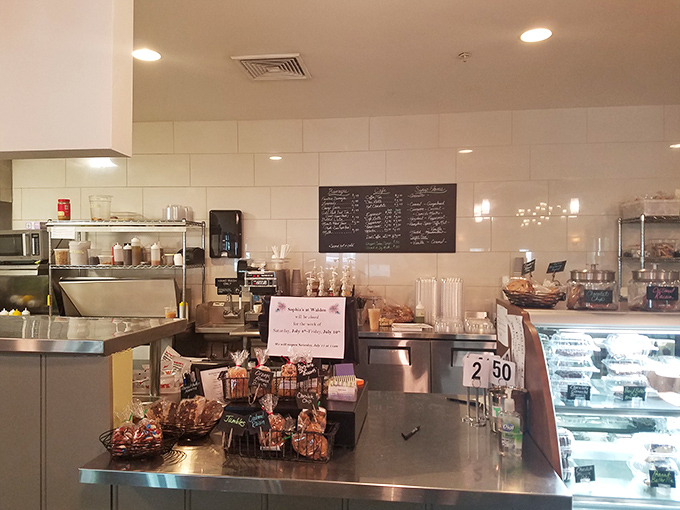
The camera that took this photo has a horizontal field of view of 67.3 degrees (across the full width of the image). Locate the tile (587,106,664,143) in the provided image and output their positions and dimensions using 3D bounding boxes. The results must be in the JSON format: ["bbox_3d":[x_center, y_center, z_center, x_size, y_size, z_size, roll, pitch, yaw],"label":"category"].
[{"bbox_3d":[2.379,-1.084,4.260,0.605,0.302,0.010,0,0,7],"label":"tile"}]

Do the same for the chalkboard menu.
[{"bbox_3d":[0.417,-0.316,4.524,1.210,0.597,0.020,0,1,7],"label":"chalkboard menu"}]

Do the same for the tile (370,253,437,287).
[{"bbox_3d":[0.561,0.129,4.537,0.609,0.305,0.010,0,0,7],"label":"tile"}]

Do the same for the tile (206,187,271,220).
[{"bbox_3d":[-0.951,-0.485,4.718,0.610,0.304,0.010,0,-1,7],"label":"tile"}]

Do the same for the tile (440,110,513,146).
[{"bbox_3d":[1.182,-1.098,4.479,0.610,0.304,0.010,0,-1,7],"label":"tile"}]

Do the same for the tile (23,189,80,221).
[{"bbox_3d":[-2.756,-0.476,4.898,0.606,0.303,0.010,0,1,7],"label":"tile"}]

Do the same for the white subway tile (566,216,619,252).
[{"bbox_3d":[2.240,-0.173,4.326,0.606,0.303,0.010,0,1,7],"label":"white subway tile"}]

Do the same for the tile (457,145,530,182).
[{"bbox_3d":[1.333,-0.791,4.455,0.610,0.304,0.010,0,-1,7],"label":"tile"}]

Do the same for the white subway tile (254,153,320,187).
[{"bbox_3d":[-0.493,-0.792,4.670,0.610,0.304,0.010,0,-1,7],"label":"white subway tile"}]

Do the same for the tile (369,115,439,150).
[{"bbox_3d":[0.570,-1.083,4.533,0.609,0.305,0.010,0,0,7],"label":"tile"}]

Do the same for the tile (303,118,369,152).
[{"bbox_3d":[-0.035,-1.070,4.565,0.605,0.302,0.010,0,0,7],"label":"tile"}]

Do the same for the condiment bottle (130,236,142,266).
[{"bbox_3d":[-1.781,-0.033,4.470,0.080,0.250,0.080,0,0,7],"label":"condiment bottle"}]

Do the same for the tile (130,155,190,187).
[{"bbox_3d":[-1.701,-0.790,4.801,0.609,0.305,0.010,0,0,7],"label":"tile"}]

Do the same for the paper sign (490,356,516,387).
[{"bbox_3d":[0.557,0.399,1.750,0.092,0.105,0.005,0,0,37],"label":"paper sign"}]

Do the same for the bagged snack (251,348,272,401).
[{"bbox_3d":[-0.264,0.400,1.715,0.070,0.165,0.055,0,0,7],"label":"bagged snack"}]

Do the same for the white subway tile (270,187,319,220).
[{"bbox_3d":[-0.334,-0.478,4.618,0.606,0.303,0.010,0,1,7],"label":"white subway tile"}]

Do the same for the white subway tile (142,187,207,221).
[{"bbox_3d":[-1.545,-0.477,4.758,0.606,0.303,0.010,0,1,7],"label":"white subway tile"}]

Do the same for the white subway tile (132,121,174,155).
[{"bbox_3d":[-1.860,-1.096,4.795,0.605,0.302,0.010,0,0,7],"label":"white subway tile"}]

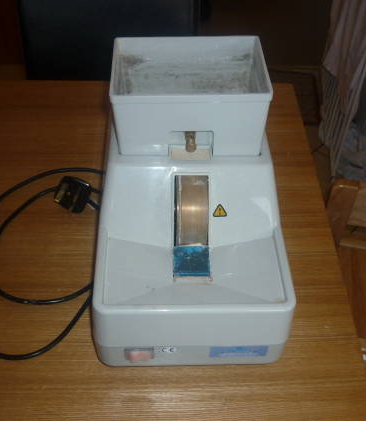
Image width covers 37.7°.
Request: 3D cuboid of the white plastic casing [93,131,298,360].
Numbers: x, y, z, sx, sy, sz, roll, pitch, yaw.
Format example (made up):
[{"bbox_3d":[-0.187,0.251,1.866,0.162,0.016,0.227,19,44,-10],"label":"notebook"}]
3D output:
[{"bbox_3d":[0.008,0.007,0.618,0.190,0.118,0.313,0,48,-2],"label":"white plastic casing"}]

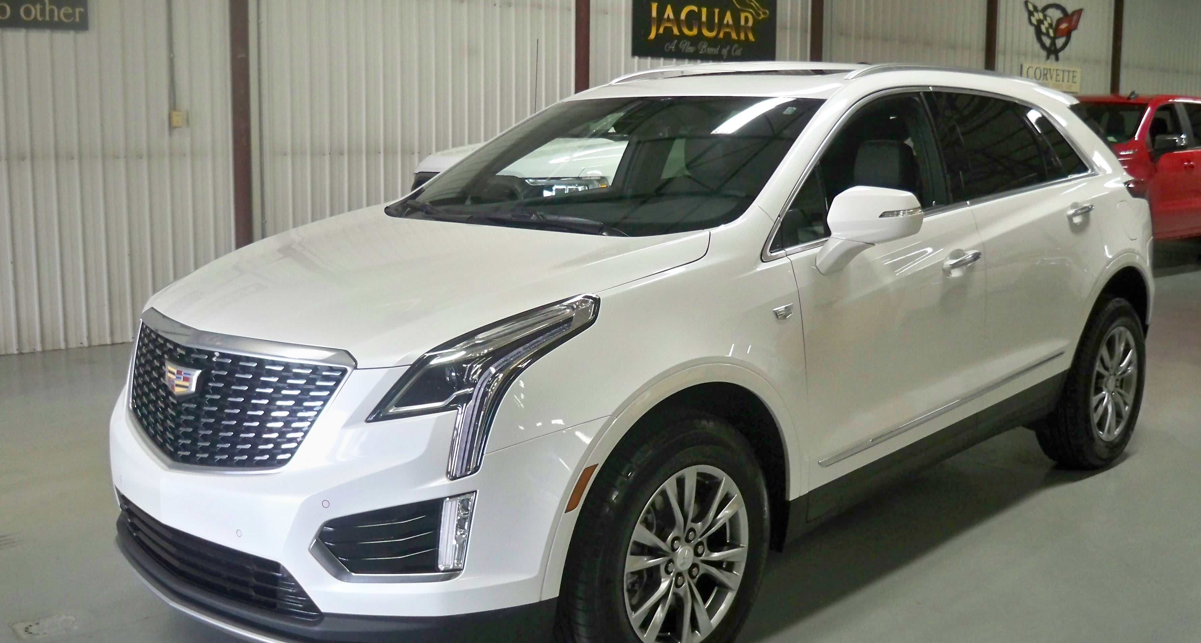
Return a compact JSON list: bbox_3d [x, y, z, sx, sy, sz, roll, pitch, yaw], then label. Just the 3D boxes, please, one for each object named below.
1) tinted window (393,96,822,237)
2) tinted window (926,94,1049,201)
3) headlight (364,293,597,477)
[{"bbox_3d":[0.024,-0.569,4.148,1.440,0.110,0.890,9,41,43],"label":"tinted window"},{"bbox_3d":[1.429,-0.651,4.505,0.780,0.390,0.060,-10,-5,-45],"label":"tinted window"},{"bbox_3d":[-0.261,0.148,2.931,0.290,0.375,0.550,6,12,34],"label":"headlight"}]

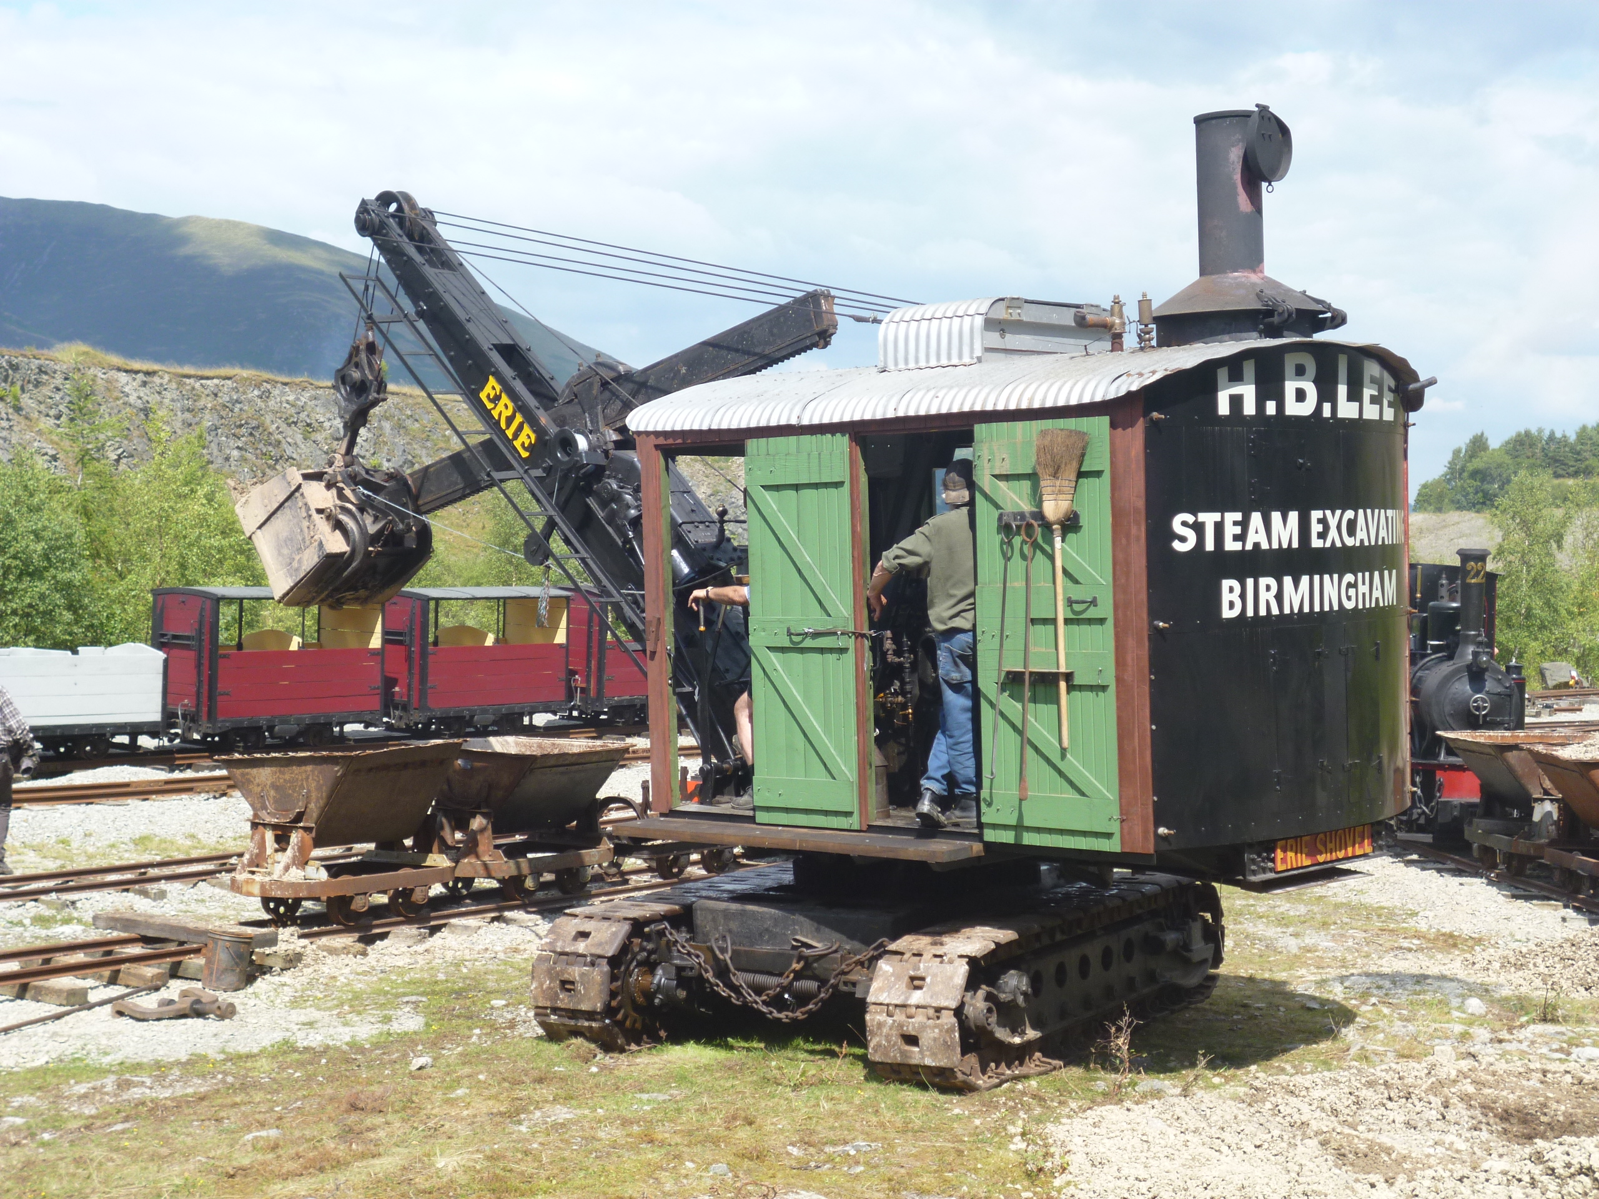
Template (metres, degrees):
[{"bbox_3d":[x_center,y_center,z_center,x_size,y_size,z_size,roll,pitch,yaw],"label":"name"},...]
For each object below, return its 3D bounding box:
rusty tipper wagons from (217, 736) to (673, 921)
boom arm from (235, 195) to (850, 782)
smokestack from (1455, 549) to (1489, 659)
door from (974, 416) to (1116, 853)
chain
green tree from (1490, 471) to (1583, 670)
[{"bbox_3d":[-2.548,1.624,17.250,1.250,1.150,3.100,1,1,40],"label":"rusty tipper wagons"},{"bbox_3d":[-1.713,-0.872,15.432,5.250,3.750,1.000,0,1,44],"label":"boom arm"},{"bbox_3d":[5.583,0.026,20.300,0.280,0.920,0.280,0,1,0],"label":"smokestack"},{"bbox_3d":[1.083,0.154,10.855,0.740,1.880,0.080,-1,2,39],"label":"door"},{"bbox_3d":[-0.123,1.796,11.750,1.270,0.460,0.300,1,1,34],"label":"chain"},{"bbox_3d":[15.040,-0.574,50.000,2.000,4.100,2.000,0,1,0],"label":"green tree"}]

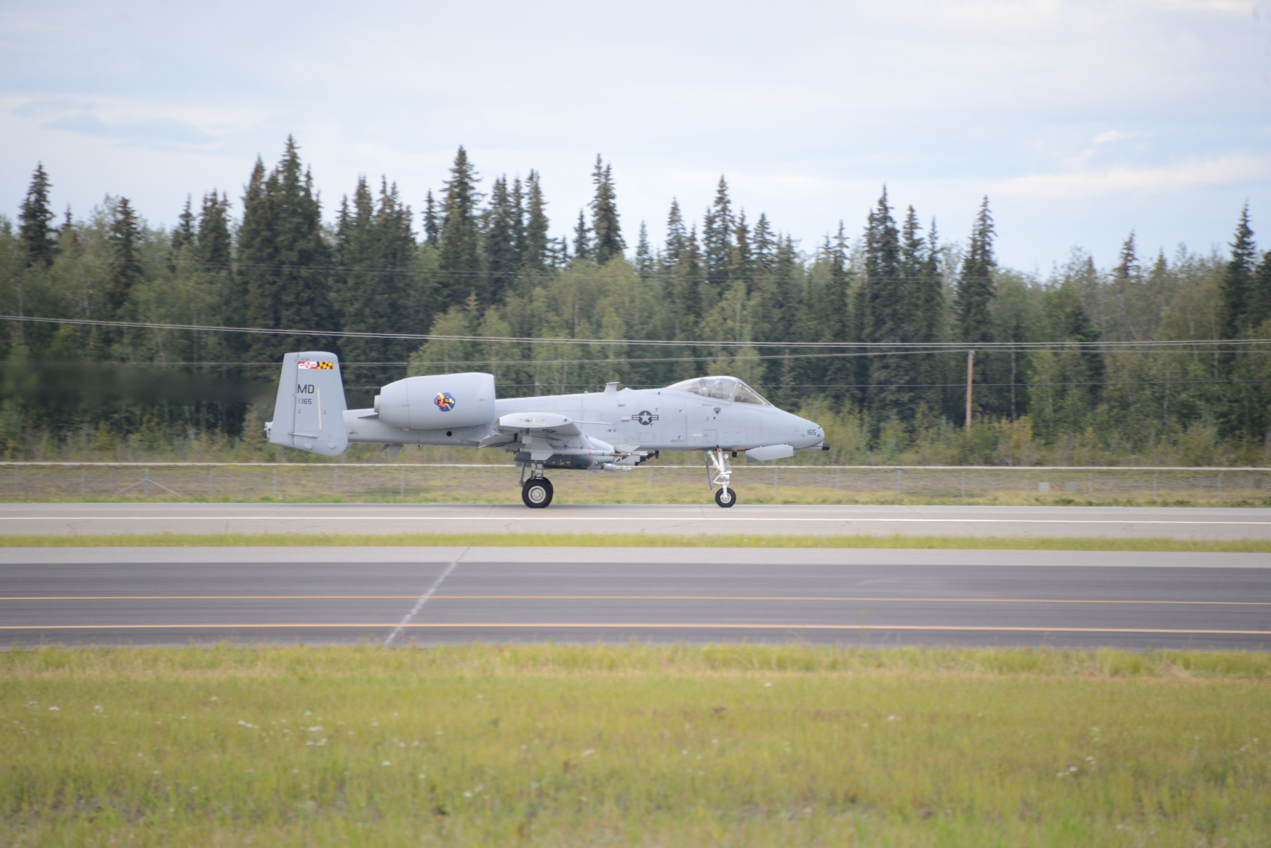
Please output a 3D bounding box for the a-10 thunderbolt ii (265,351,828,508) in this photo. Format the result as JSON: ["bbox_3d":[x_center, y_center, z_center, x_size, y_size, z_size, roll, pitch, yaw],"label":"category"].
[{"bbox_3d":[-2.534,0.171,304.500,16.260,4.470,17.530,0,0,-1],"label":"a-10 thunderbolt ii"}]

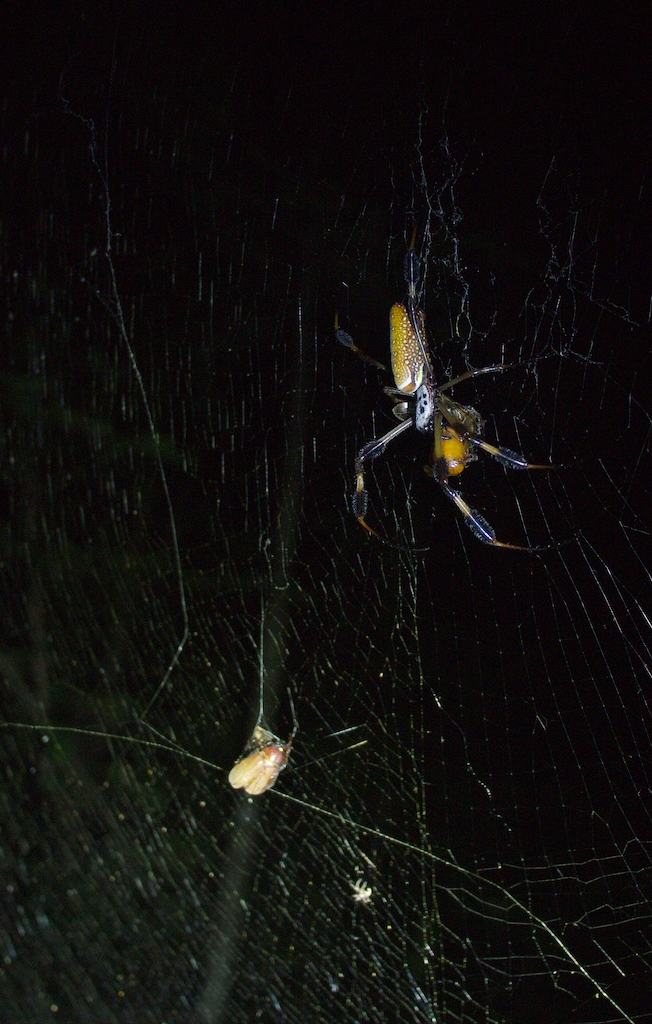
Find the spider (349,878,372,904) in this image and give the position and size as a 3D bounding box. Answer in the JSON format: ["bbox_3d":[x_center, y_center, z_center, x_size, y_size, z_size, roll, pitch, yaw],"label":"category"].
[{"bbox_3d":[0.010,0.111,0.250,0.007,0.007,0.003,-9,-6,18],"label":"spider"}]

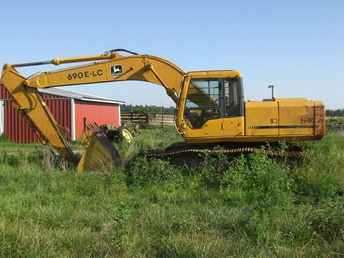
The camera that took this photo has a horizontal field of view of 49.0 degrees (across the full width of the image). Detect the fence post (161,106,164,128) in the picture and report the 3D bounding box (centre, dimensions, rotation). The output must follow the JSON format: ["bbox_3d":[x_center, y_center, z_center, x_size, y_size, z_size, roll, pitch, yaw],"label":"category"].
[{"bbox_3d":[-0.809,-1.007,32.500,0.120,1.900,0.120,0,3,0],"label":"fence post"}]

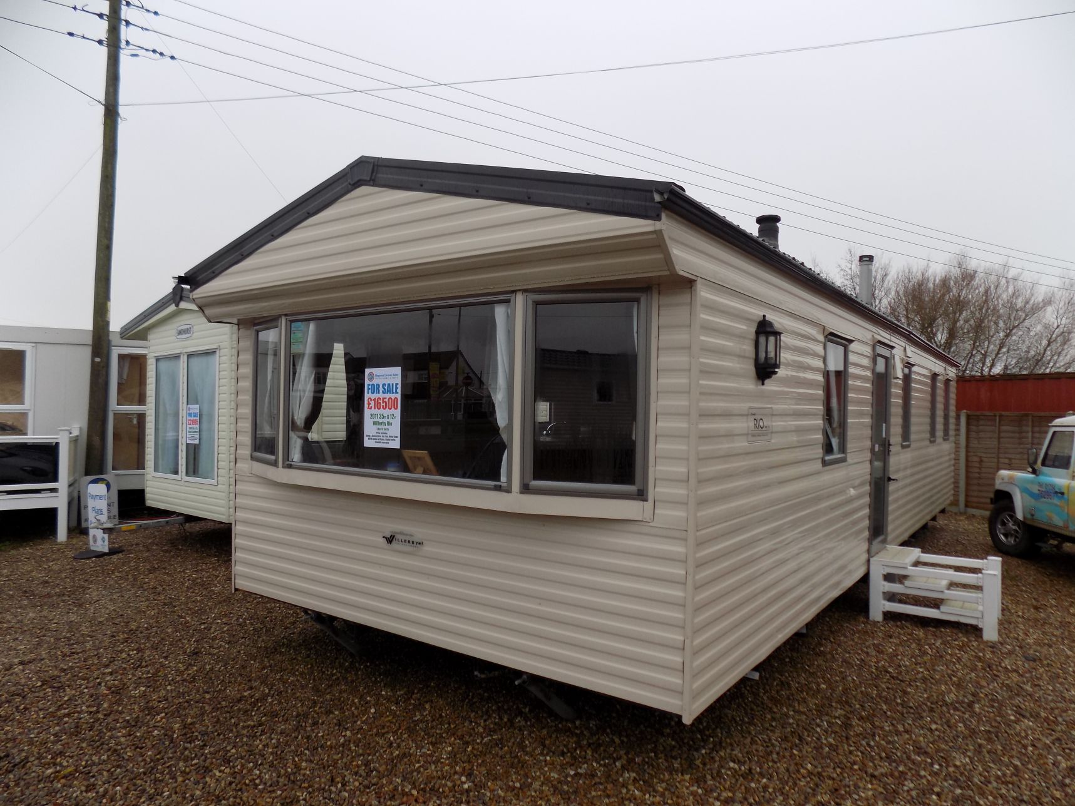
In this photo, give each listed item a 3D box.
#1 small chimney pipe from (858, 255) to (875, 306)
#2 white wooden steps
[{"bbox_3d":[3.400,-1.235,7.407,0.135,0.605,0.135,1,0,36],"label":"small chimney pipe"},{"bbox_3d":[3.502,1.629,6.264,0.931,0.541,0.801,1,0,35],"label":"white wooden steps"}]

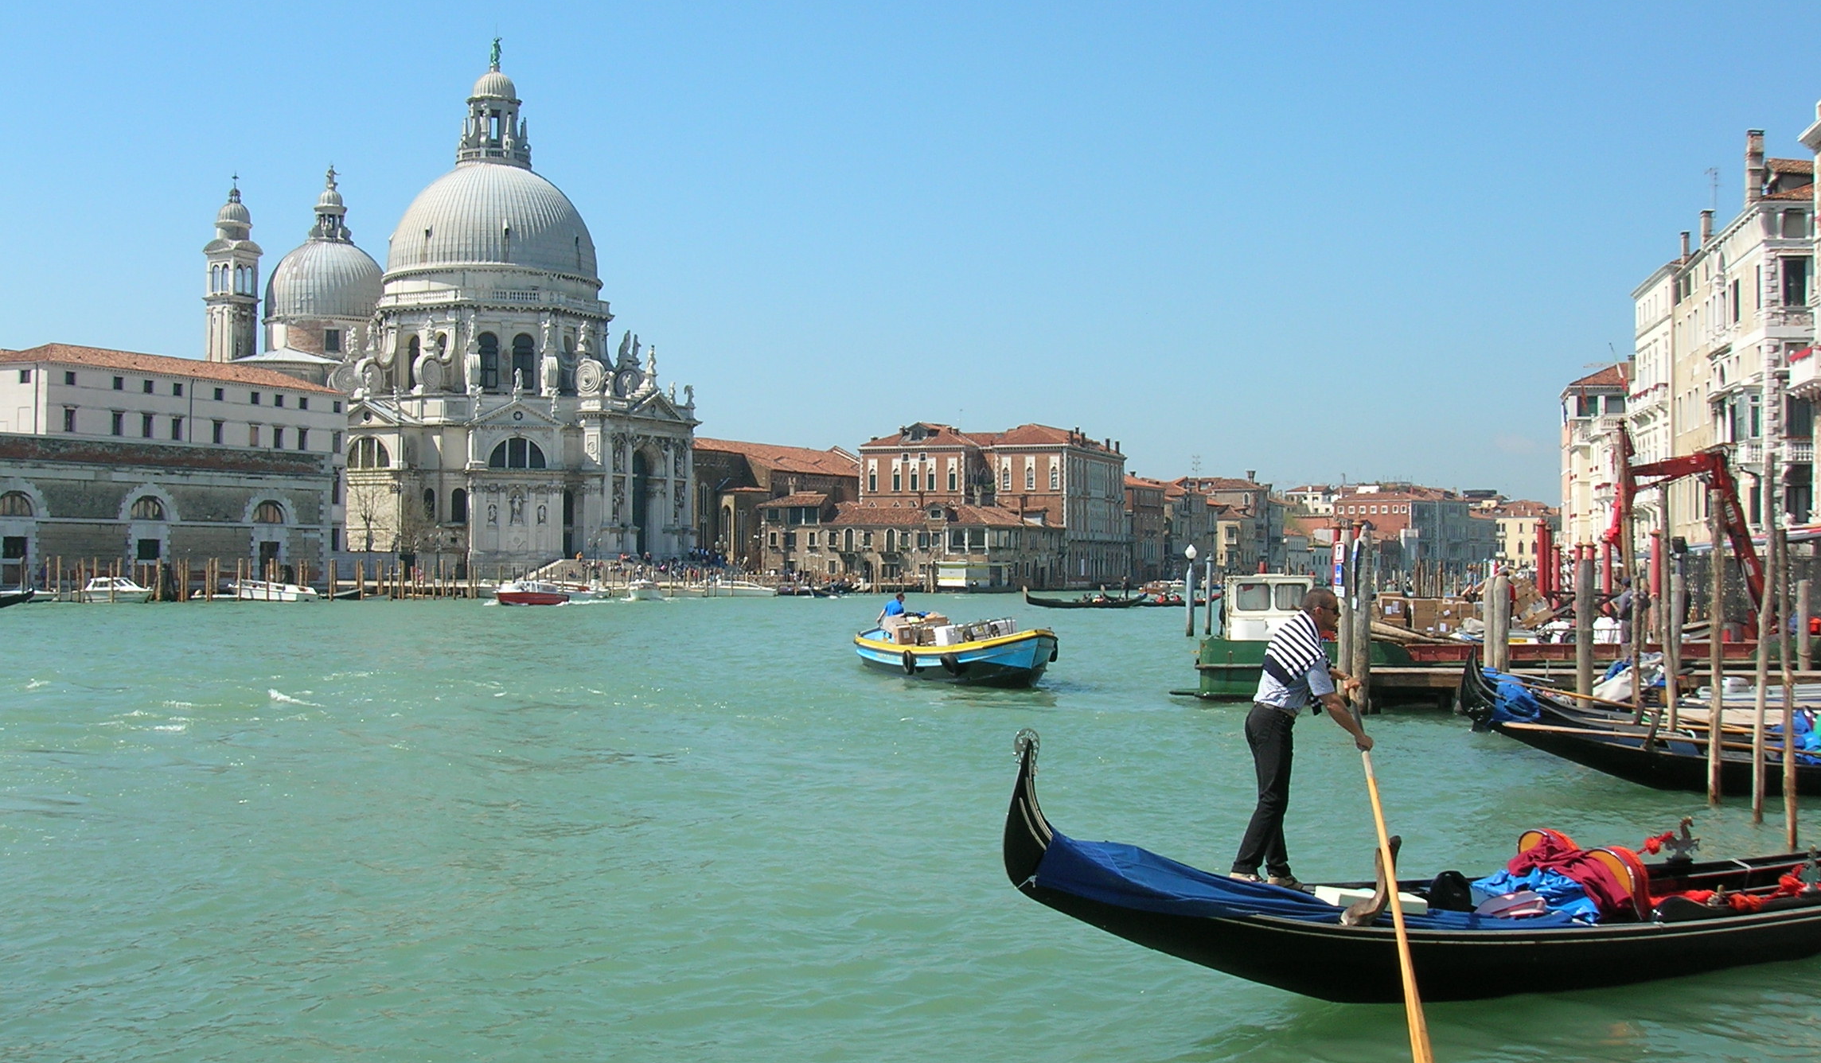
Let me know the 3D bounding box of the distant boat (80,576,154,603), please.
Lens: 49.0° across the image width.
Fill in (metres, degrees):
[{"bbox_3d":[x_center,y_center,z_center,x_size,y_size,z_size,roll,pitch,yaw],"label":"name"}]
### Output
[{"bbox_3d":[-59.081,4.257,148.500,5.500,2.000,2.100,0,-1,-6],"label":"distant boat"}]

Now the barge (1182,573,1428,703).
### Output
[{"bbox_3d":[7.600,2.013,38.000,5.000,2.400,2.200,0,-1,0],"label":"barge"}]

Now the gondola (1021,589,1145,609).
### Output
[{"bbox_3d":[12.463,4.738,144.000,9.300,1.500,1.400,1,-1,-14],"label":"gondola"}]

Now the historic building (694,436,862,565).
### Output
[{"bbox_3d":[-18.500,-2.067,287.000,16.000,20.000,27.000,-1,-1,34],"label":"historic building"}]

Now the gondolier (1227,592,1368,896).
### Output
[{"bbox_3d":[2.235,1.187,11.500,0.760,1.720,0.580,0,-1,-7],"label":"gondolier"}]

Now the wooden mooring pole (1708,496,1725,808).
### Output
[{"bbox_3d":[8.192,1.229,20.300,0.140,3.150,0.140,0,-1,0],"label":"wooden mooring pole"}]

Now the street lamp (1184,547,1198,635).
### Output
[{"bbox_3d":[10.638,2.246,76.000,0.480,3.470,0.480,0,-1,0],"label":"street lamp"}]

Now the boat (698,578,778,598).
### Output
[{"bbox_3d":[-17.110,5.676,201.000,8.000,1.850,2.400,0,-1,-6],"label":"boat"}]

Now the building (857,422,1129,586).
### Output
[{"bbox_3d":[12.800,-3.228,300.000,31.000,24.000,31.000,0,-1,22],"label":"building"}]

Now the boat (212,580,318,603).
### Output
[{"bbox_3d":[-50.495,4.605,157.000,7.800,1.800,2.400,0,-1,23],"label":"boat"}]

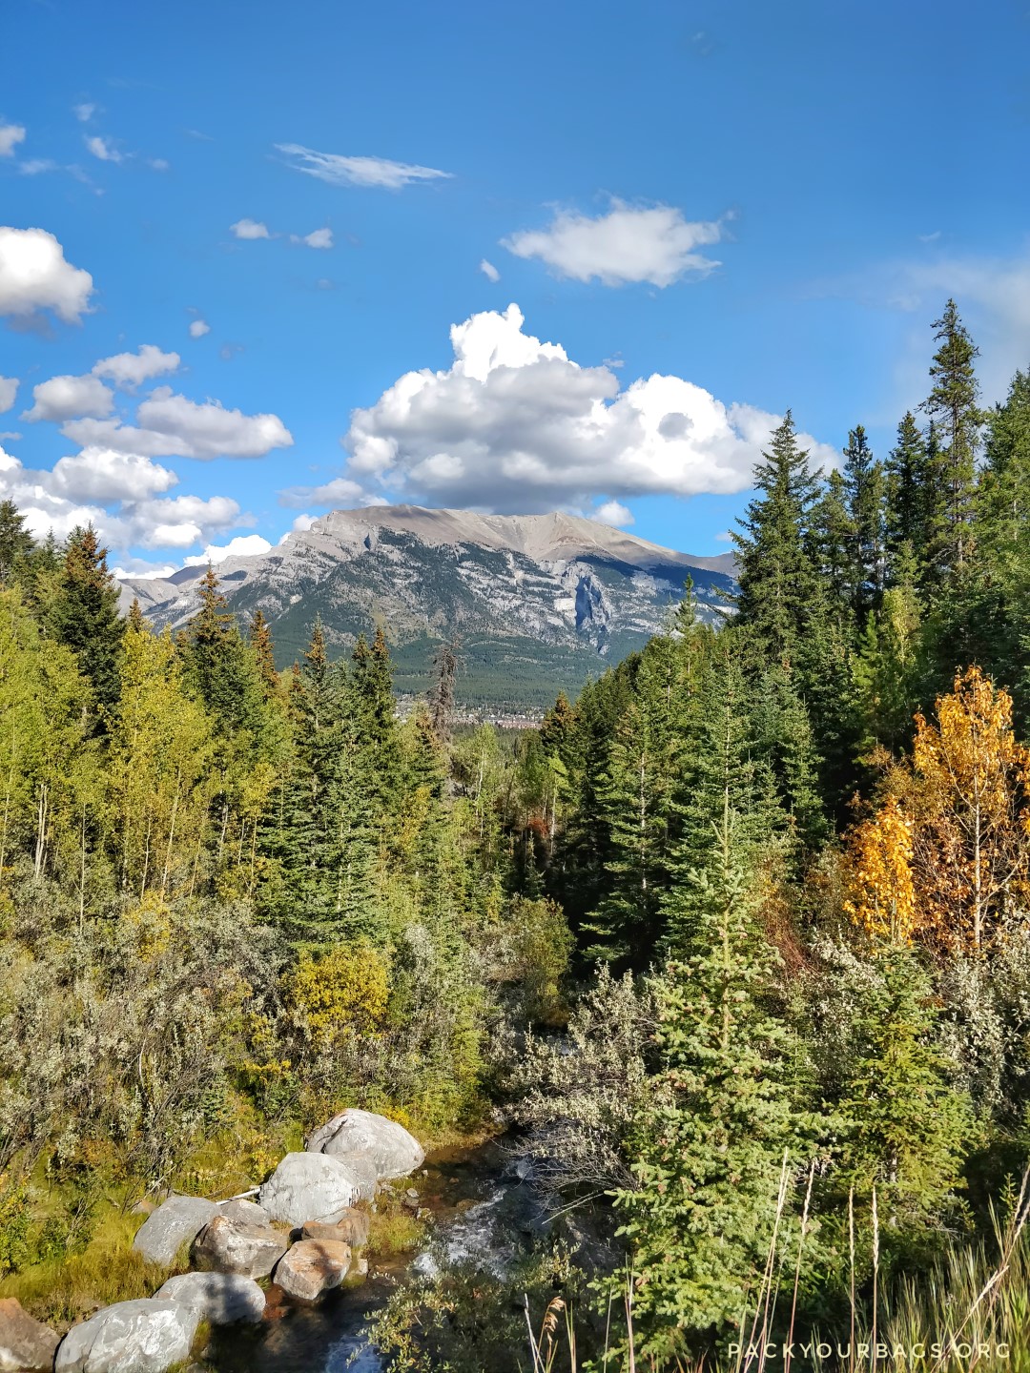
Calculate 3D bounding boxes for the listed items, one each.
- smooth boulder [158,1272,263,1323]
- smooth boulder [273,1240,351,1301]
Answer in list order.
[{"bbox_3d":[-3.056,6.117,9.500,1.150,0.500,0.750,0,0,0],"label":"smooth boulder"},{"bbox_3d":[-2.093,6.013,9.800,0.820,0.520,0.700,0,0,0],"label":"smooth boulder"}]

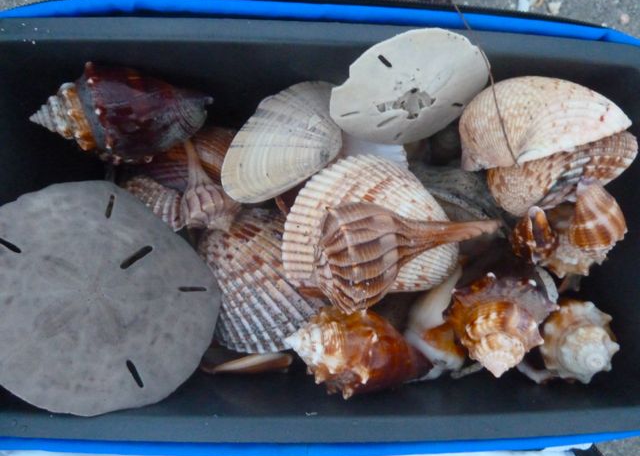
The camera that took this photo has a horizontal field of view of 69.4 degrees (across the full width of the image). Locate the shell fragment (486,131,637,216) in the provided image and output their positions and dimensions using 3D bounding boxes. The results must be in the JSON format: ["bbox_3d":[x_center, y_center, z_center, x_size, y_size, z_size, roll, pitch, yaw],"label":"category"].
[{"bbox_3d":[0.133,-0.035,0.252,0.075,0.036,0.054,-21,93,8],"label":"shell fragment"}]

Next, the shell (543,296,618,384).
[{"bbox_3d":[0.137,0.059,0.245,0.037,0.055,0.038,-6,94,15],"label":"shell"}]

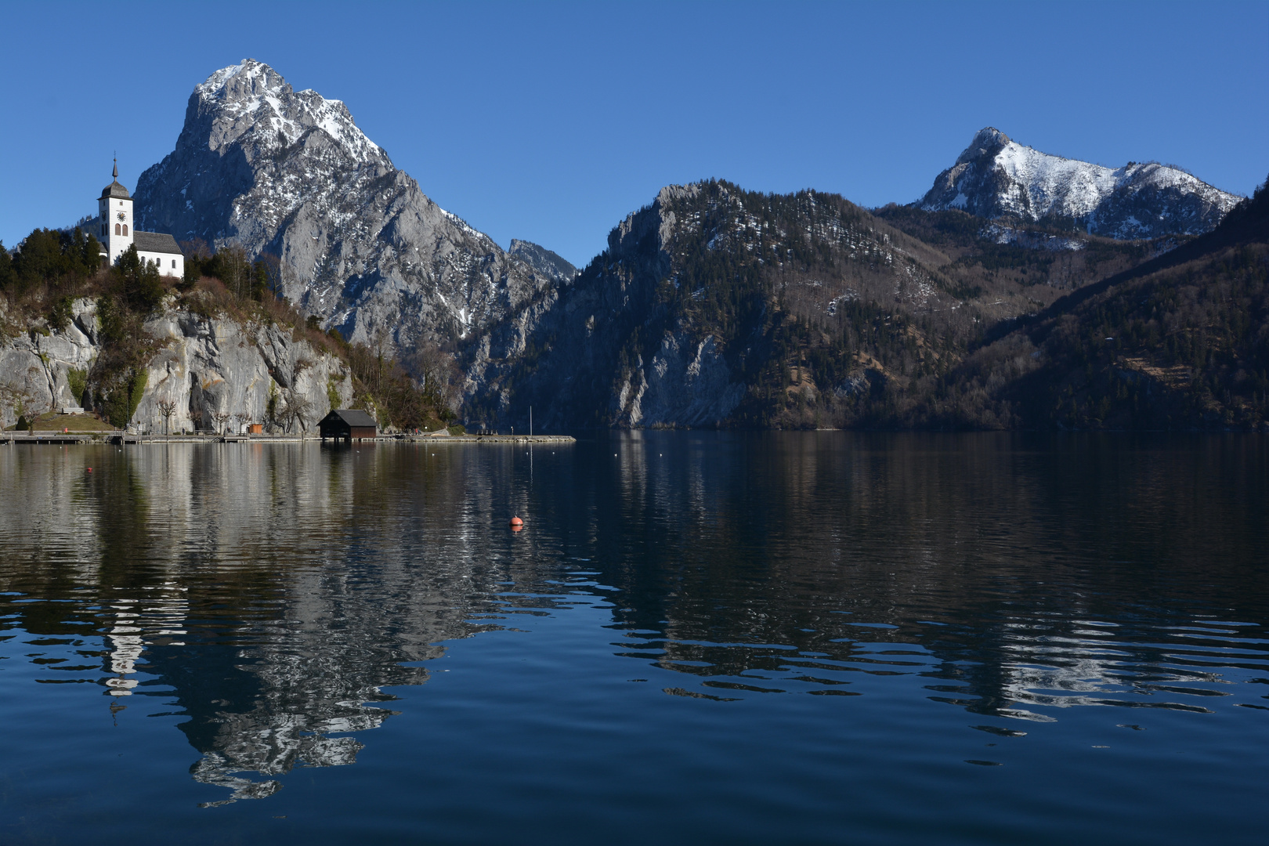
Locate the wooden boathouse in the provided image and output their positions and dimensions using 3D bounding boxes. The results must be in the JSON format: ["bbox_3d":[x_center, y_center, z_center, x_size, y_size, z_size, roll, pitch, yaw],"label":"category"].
[{"bbox_3d":[-64.419,0.557,285.000,9.200,7.000,10.200,0,0,25],"label":"wooden boathouse"}]

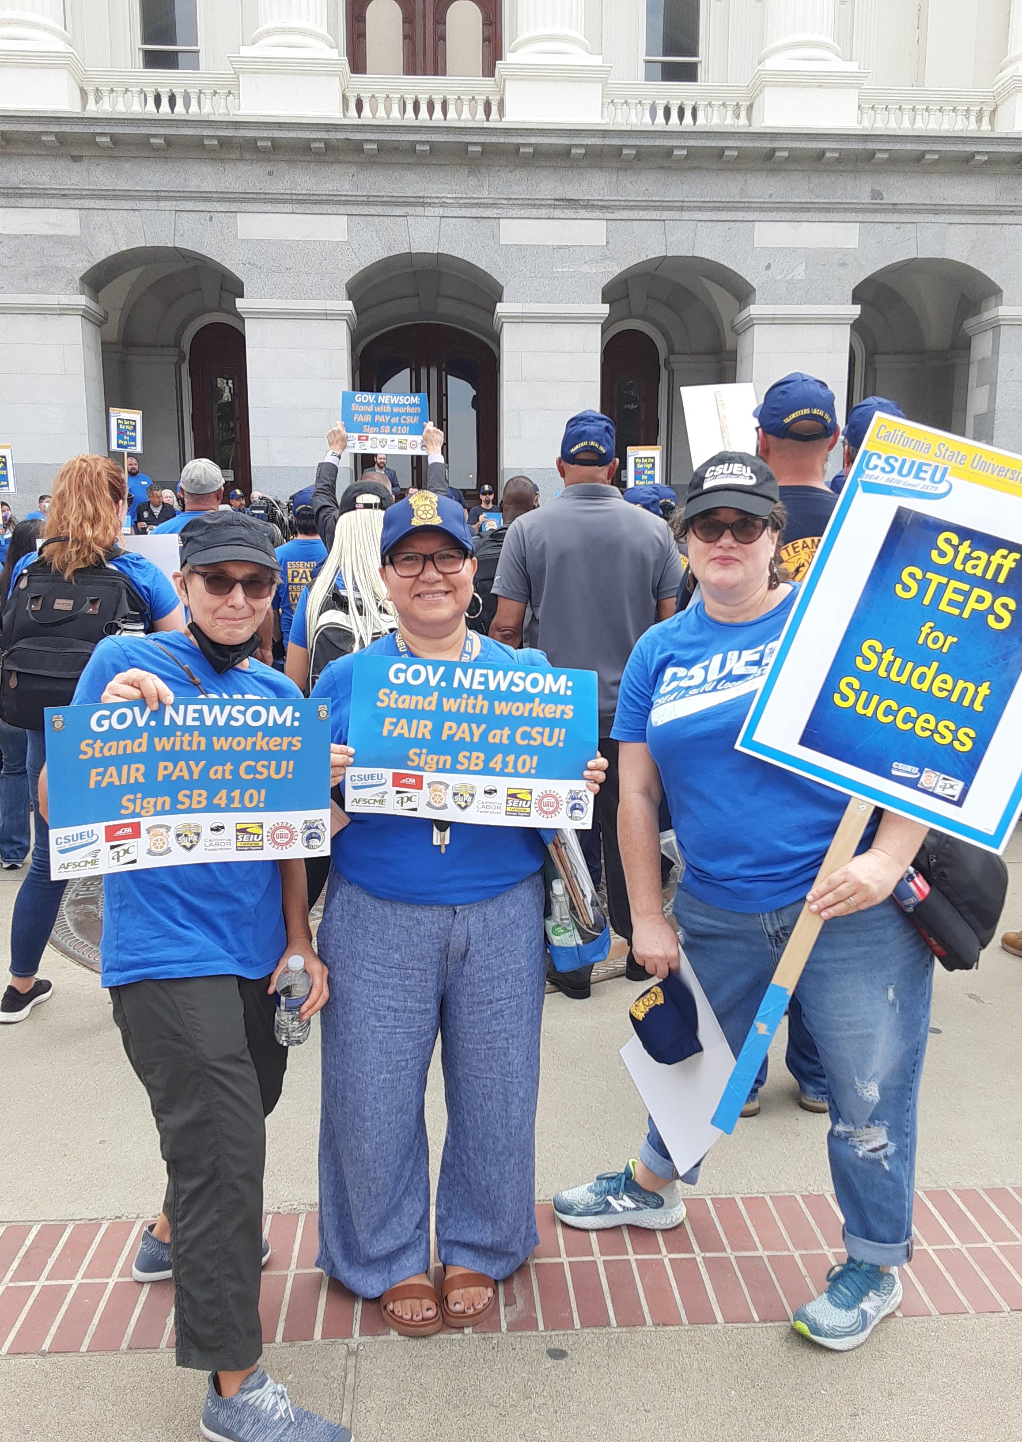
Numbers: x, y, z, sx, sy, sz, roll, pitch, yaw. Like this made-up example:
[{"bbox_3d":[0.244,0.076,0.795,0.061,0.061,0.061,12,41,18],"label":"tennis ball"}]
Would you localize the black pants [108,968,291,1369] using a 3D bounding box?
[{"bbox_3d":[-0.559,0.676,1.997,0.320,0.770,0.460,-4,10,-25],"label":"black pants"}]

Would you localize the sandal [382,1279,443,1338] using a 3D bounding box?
[{"bbox_3d":[-0.186,1.093,2.220,0.105,0.085,0.245,1,9,2],"label":"sandal"}]

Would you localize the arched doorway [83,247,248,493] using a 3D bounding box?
[{"bbox_3d":[-5.359,-4.824,18.102,2.460,4.950,1.250,-1,9,-4],"label":"arched doorway"}]

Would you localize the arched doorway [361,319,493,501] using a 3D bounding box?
[{"bbox_3d":[-1.585,-5.235,21.480,2.598,4.540,0.400,0,9,-4],"label":"arched doorway"}]

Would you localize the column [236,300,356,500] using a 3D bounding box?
[{"bbox_3d":[-3.389,-4.539,18.225,1.760,4.150,1.250,-1,9,-4],"label":"column"}]

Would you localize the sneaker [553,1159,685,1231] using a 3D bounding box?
[{"bbox_3d":[0.236,1.024,2.451,0.280,0.115,0.105,0,9,2],"label":"sneaker"}]

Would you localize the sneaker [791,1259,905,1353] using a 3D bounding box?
[{"bbox_3d":[0.647,1.092,2.144,0.285,0.115,0.108,-8,12,-41],"label":"sneaker"}]

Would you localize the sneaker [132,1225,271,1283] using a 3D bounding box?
[{"bbox_3d":[-0.636,1.088,2.347,0.283,0.100,0.100,-2,10,-9],"label":"sneaker"}]

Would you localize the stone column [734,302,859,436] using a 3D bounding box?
[{"bbox_3d":[4.635,-4.620,18.727,1.760,4.150,1.250,-1,9,-4],"label":"stone column"}]

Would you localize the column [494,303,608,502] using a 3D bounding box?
[{"bbox_3d":[0.572,-4.271,17.363,1.680,3.980,1.200,0,9,-4],"label":"column"}]

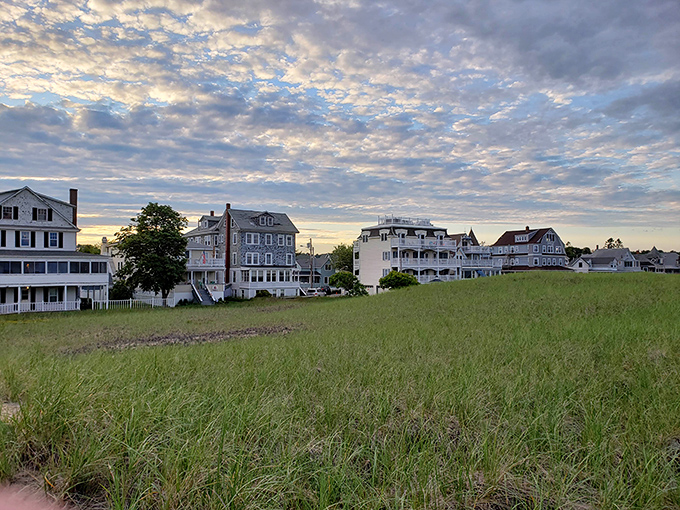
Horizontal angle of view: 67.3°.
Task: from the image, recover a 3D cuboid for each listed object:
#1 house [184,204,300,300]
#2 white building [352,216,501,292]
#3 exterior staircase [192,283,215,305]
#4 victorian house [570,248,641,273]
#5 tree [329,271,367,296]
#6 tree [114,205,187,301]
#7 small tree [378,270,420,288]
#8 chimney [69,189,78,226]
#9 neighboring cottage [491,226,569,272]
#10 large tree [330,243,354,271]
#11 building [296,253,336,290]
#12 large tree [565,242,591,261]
[{"bbox_3d":[-15.800,-0.572,77.752,15.000,13.800,15.500,1,-2,-36],"label":"house"},{"bbox_3d":[14.600,0.436,88.026,20.000,12.600,13.000,1,-2,-30],"label":"white building"},{"bbox_3d":[-17.500,4.954,65.181,2.000,2.400,3.500,1,-2,-36],"label":"exterior staircase"},{"bbox_3d":[71.500,2.363,138.992,11.500,8.500,15.000,1,-2,-30],"label":"victorian house"},{"bbox_3d":[1.150,4.325,75.905,5.600,4.000,5.200,0,-2,0],"label":"tree"},{"bbox_3d":[-21.600,0.053,58.525,8.400,11.800,8.000,0,-2,0],"label":"tree"},{"bbox_3d":[7.800,3.786,67.917,5.200,3.500,4.800,0,-2,0],"label":"small tree"},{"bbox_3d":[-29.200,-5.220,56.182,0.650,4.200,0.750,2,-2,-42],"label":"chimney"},{"bbox_3d":[46.200,0.115,124.052,10.000,13.700,17.000,1,-2,-30],"label":"neighboring cottage"},{"bbox_3d":[0.900,2.414,113.979,6.500,10.000,6.500,0,-2,0],"label":"large tree"},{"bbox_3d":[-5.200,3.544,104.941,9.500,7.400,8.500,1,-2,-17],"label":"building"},{"bbox_3d":[76.000,1.853,162.017,8.500,12.500,8.500,0,-2,0],"label":"large tree"}]

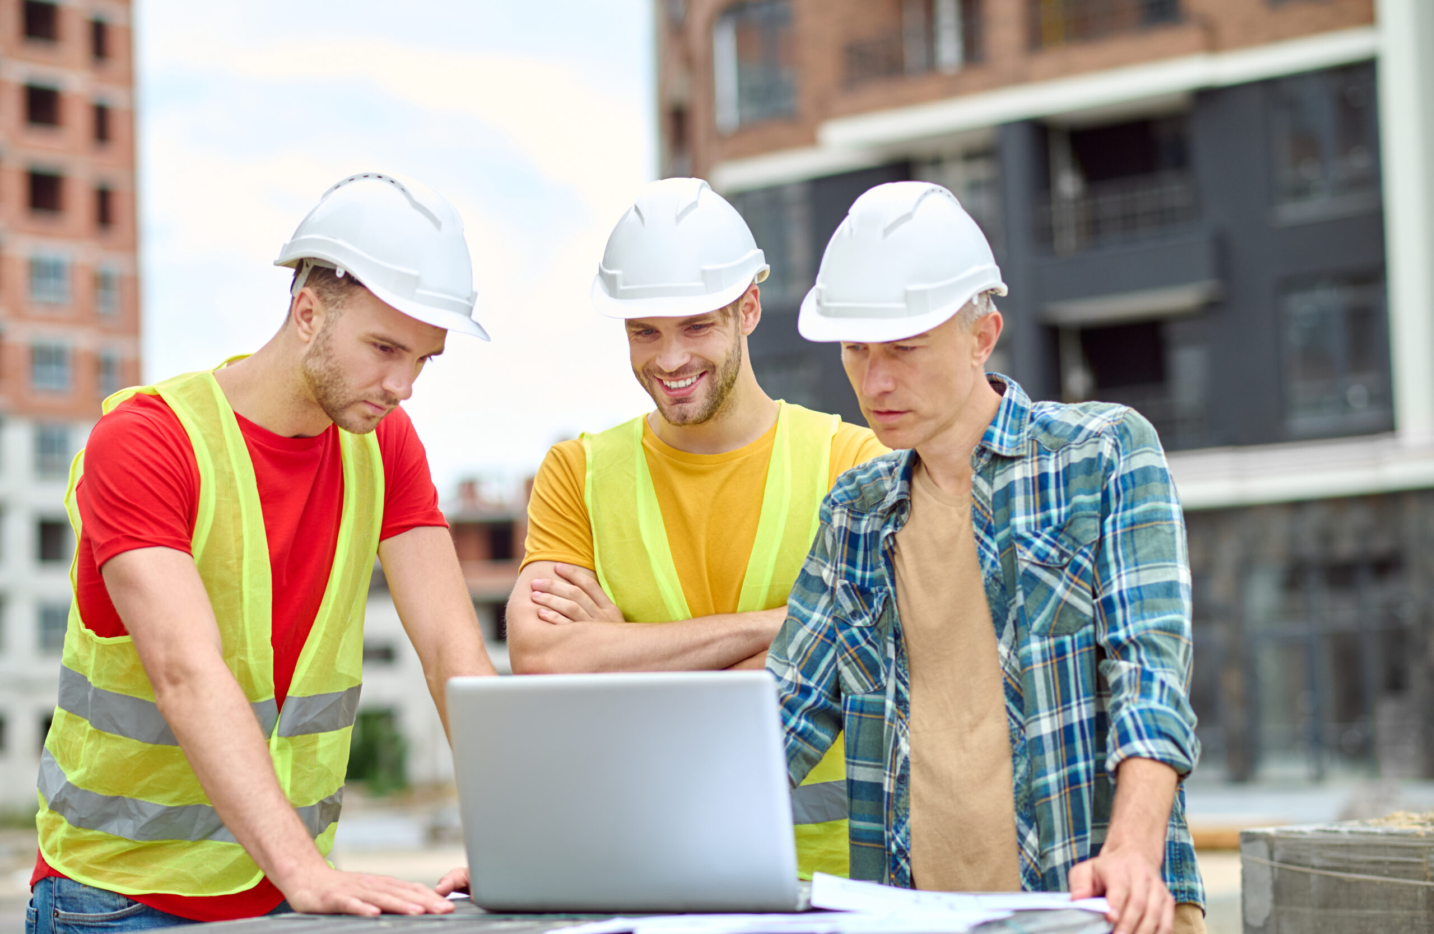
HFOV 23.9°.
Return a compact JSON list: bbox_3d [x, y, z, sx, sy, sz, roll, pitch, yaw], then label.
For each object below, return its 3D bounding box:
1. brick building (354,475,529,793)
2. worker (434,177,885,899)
[{"bbox_3d":[-11.498,7.079,145.000,15.000,13.000,12.000,-2,-4,0],"label":"brick building"},{"bbox_3d":[0.003,0.536,4.181,0.560,1.800,0.380,-3,-4,9],"label":"worker"}]

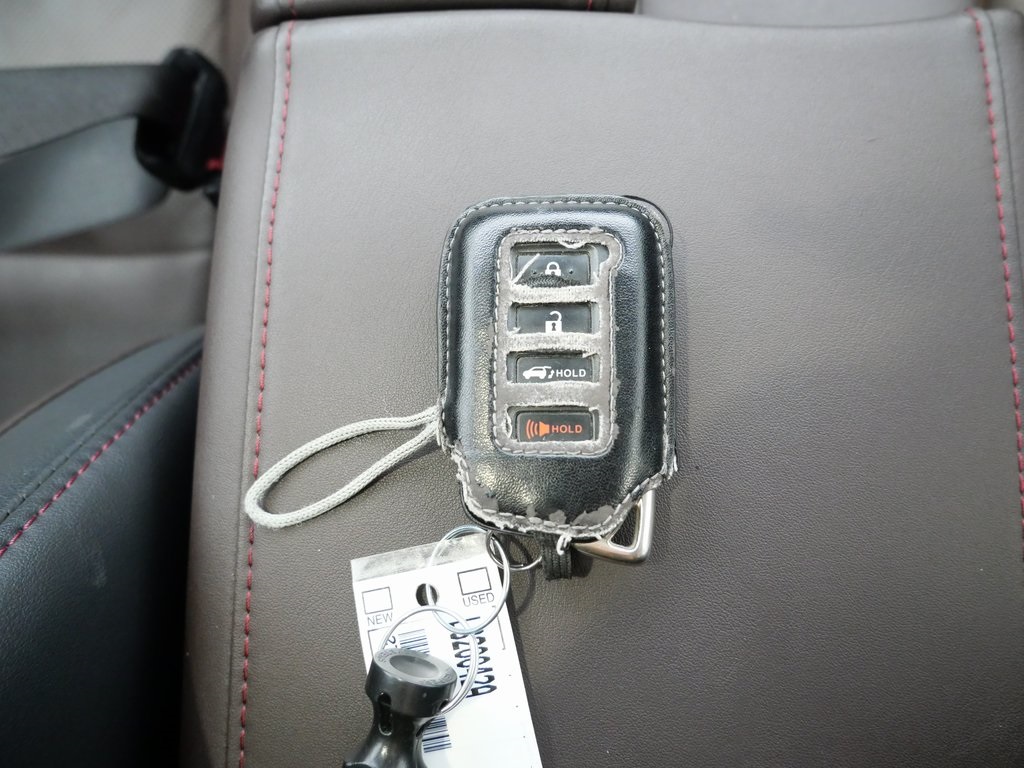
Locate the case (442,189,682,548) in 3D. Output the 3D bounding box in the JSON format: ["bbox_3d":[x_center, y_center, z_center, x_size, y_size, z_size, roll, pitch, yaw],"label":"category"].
[{"bbox_3d":[0.011,-0.001,0.170,0.056,0.020,0.090,0,81,0],"label":"case"}]

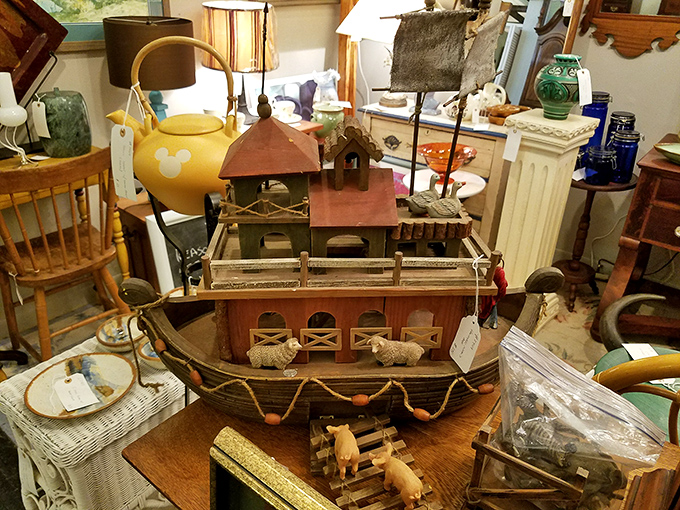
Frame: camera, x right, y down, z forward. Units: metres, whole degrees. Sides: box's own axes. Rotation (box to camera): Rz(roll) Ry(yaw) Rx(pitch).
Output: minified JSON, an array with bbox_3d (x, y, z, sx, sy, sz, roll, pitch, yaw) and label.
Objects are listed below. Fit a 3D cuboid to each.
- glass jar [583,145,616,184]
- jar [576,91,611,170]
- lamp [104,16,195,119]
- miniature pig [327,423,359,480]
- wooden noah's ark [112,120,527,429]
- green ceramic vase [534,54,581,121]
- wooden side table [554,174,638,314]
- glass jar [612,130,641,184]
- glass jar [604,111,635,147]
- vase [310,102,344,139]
[{"bbox_3d":[1.105,-0.381,2.164,0.105,0.147,0.105,2,28,0],"label":"glass jar"},{"bbox_3d":[1.091,-0.533,2.247,0.102,0.330,0.105,2,28,0],"label":"jar"},{"bbox_3d":[-0.773,-0.664,2.163,0.345,0.600,0.345,2,28,0],"label":"lamp"},{"bbox_3d":[0.005,0.261,0.693,0.037,0.050,0.070,-3,28,-9],"label":"miniature pig"},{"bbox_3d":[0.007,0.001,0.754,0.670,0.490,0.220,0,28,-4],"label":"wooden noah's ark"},{"bbox_3d":[0.879,-0.665,2.014,0.165,0.235,0.165,2,28,0],"label":"green ceramic vase"},{"bbox_3d":[1.134,-0.060,2.409,0.350,0.650,0.350,2,28,0],"label":"wooden side table"},{"bbox_3d":[1.208,-0.415,2.170,0.102,0.205,0.105,2,28,0],"label":"glass jar"},{"bbox_3d":[1.224,-0.489,2.252,0.102,0.255,0.105,2,28,0],"label":"glass jar"},{"bbox_3d":[-0.064,-0.653,2.500,0.165,0.145,0.150,2,28,0],"label":"vase"}]

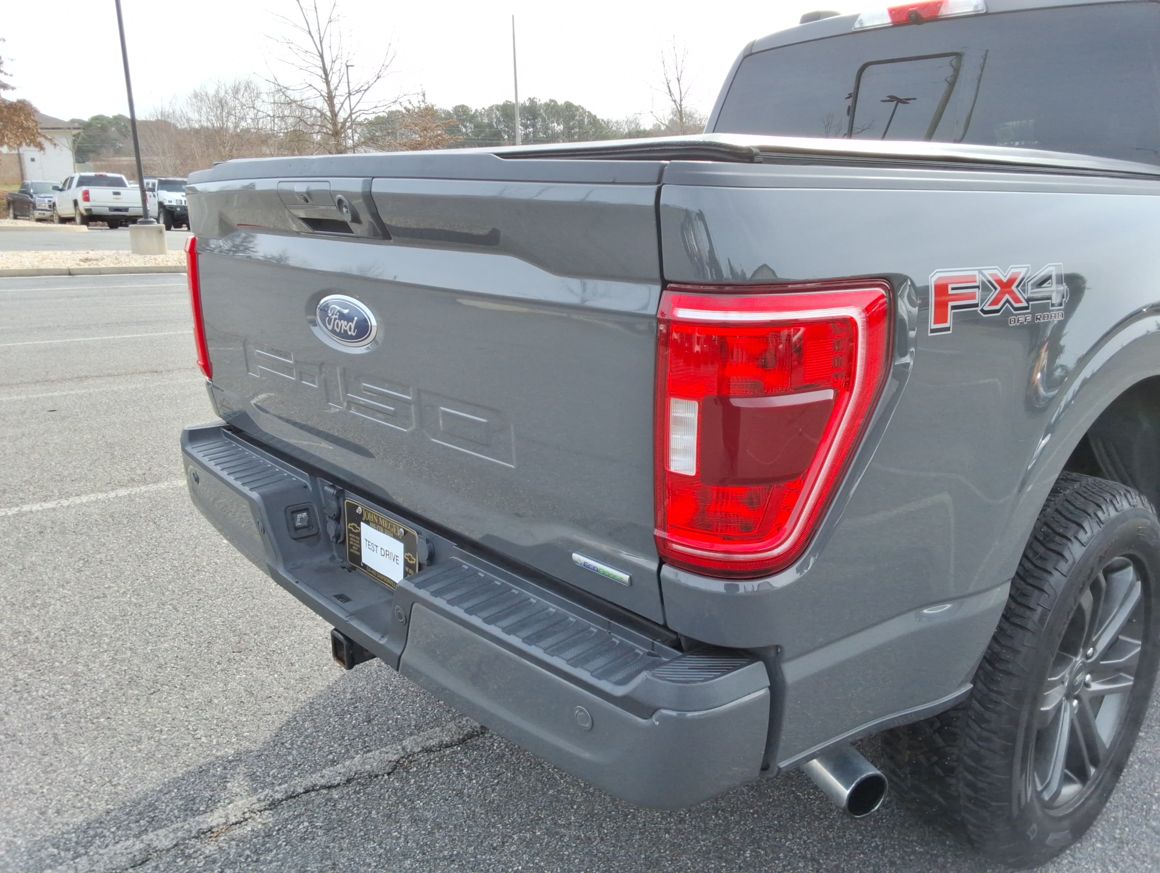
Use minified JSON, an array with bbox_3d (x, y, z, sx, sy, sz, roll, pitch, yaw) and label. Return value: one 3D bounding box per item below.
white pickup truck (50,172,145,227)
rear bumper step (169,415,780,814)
[{"bbox_3d":[-16.612,-8.114,32.470,2.040,1.880,5.840,-12,19,-36],"label":"white pickup truck"},{"bbox_3d":[-0.433,0.232,1.922,0.230,0.250,1.910,-14,20,-39],"label":"rear bumper step"}]

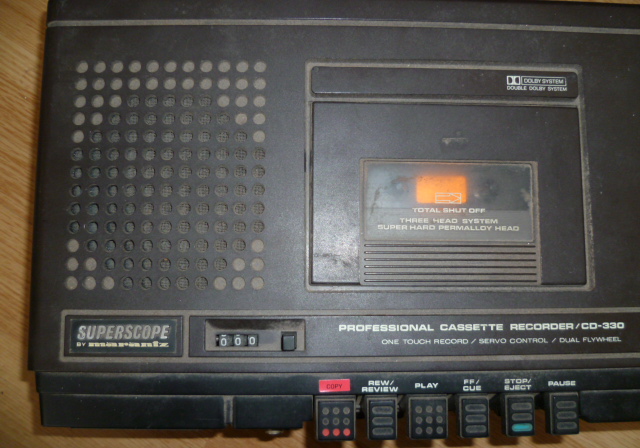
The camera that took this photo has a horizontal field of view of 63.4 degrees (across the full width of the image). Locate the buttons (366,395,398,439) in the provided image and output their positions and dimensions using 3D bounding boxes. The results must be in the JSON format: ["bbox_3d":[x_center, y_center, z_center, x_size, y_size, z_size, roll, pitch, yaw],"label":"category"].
[{"bbox_3d":[0.027,0.085,0.228,0.013,0.008,0.019,0,85,-1],"label":"buttons"}]

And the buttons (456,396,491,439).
[{"bbox_3d":[0.067,0.084,0.229,0.014,0.008,0.019,0,85,-1],"label":"buttons"}]

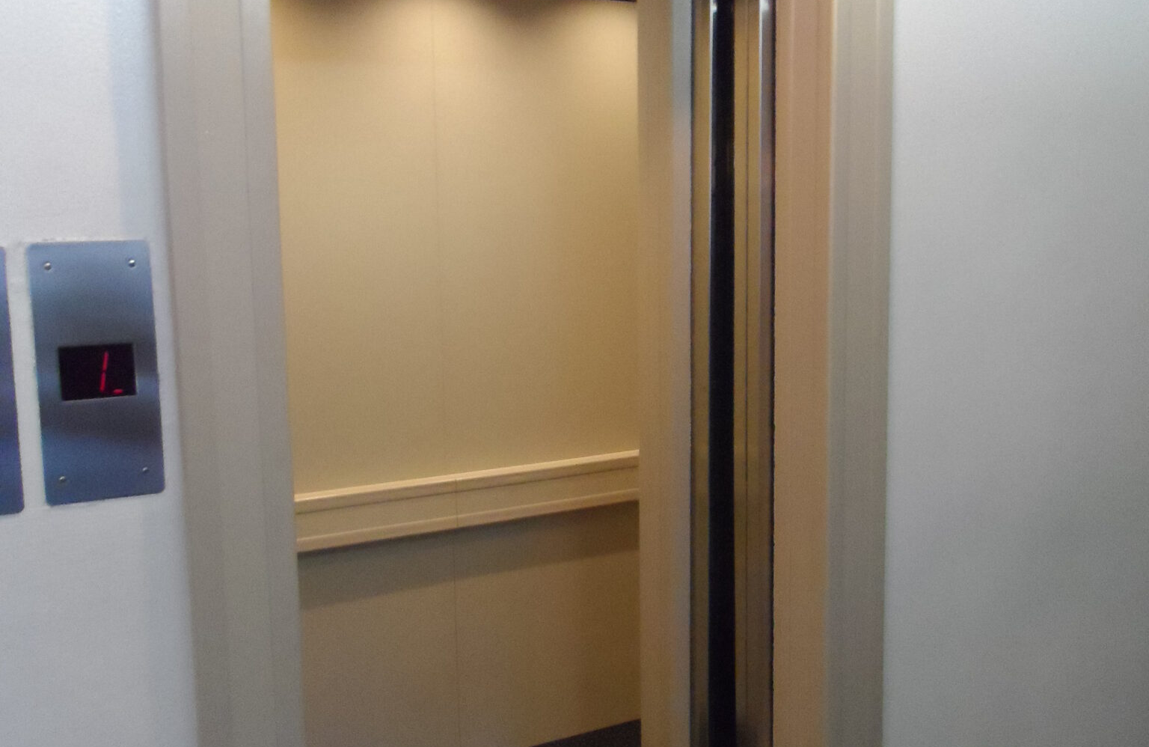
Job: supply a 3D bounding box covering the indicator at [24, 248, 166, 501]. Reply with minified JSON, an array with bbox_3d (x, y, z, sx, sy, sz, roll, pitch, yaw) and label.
[{"bbox_3d":[-0.563,0.000,1.258,0.129,0.307,0.010,-5,8,-26],"label":"indicator"}]

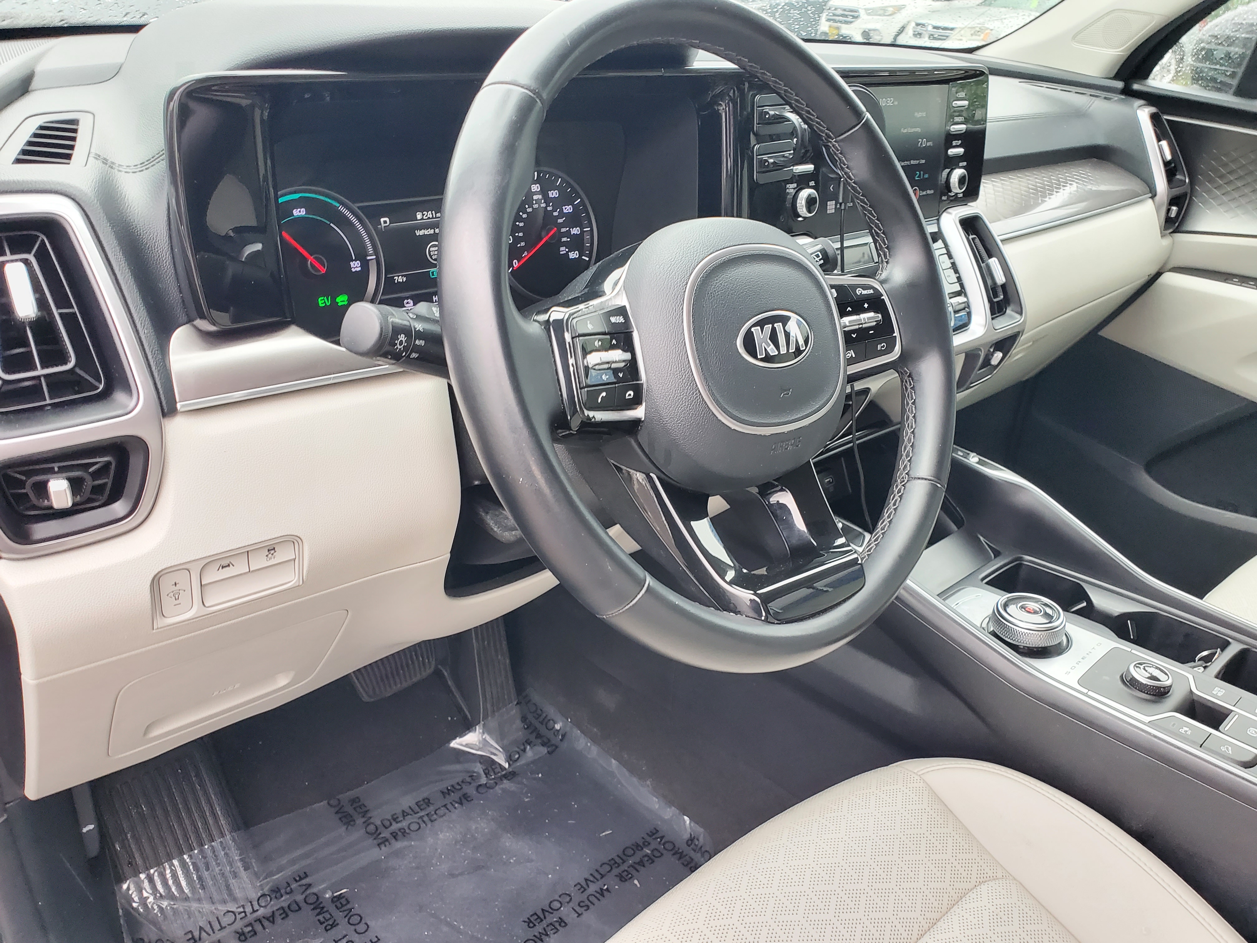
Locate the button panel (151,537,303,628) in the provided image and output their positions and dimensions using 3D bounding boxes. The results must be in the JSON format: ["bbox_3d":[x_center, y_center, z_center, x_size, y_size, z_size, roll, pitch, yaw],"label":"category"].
[{"bbox_3d":[-0.247,0.068,0.581,0.090,0.042,0.017,-19,47,-36],"label":"button panel"}]

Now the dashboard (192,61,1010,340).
[{"bbox_3d":[0.032,-0.231,0.741,0.735,0.150,0.095,-19,23,-36],"label":"dashboard"}]

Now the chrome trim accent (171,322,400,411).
[{"bbox_3d":[-0.189,-0.068,0.543,0.155,0.042,0.045,-19,29,-36],"label":"chrome trim accent"}]

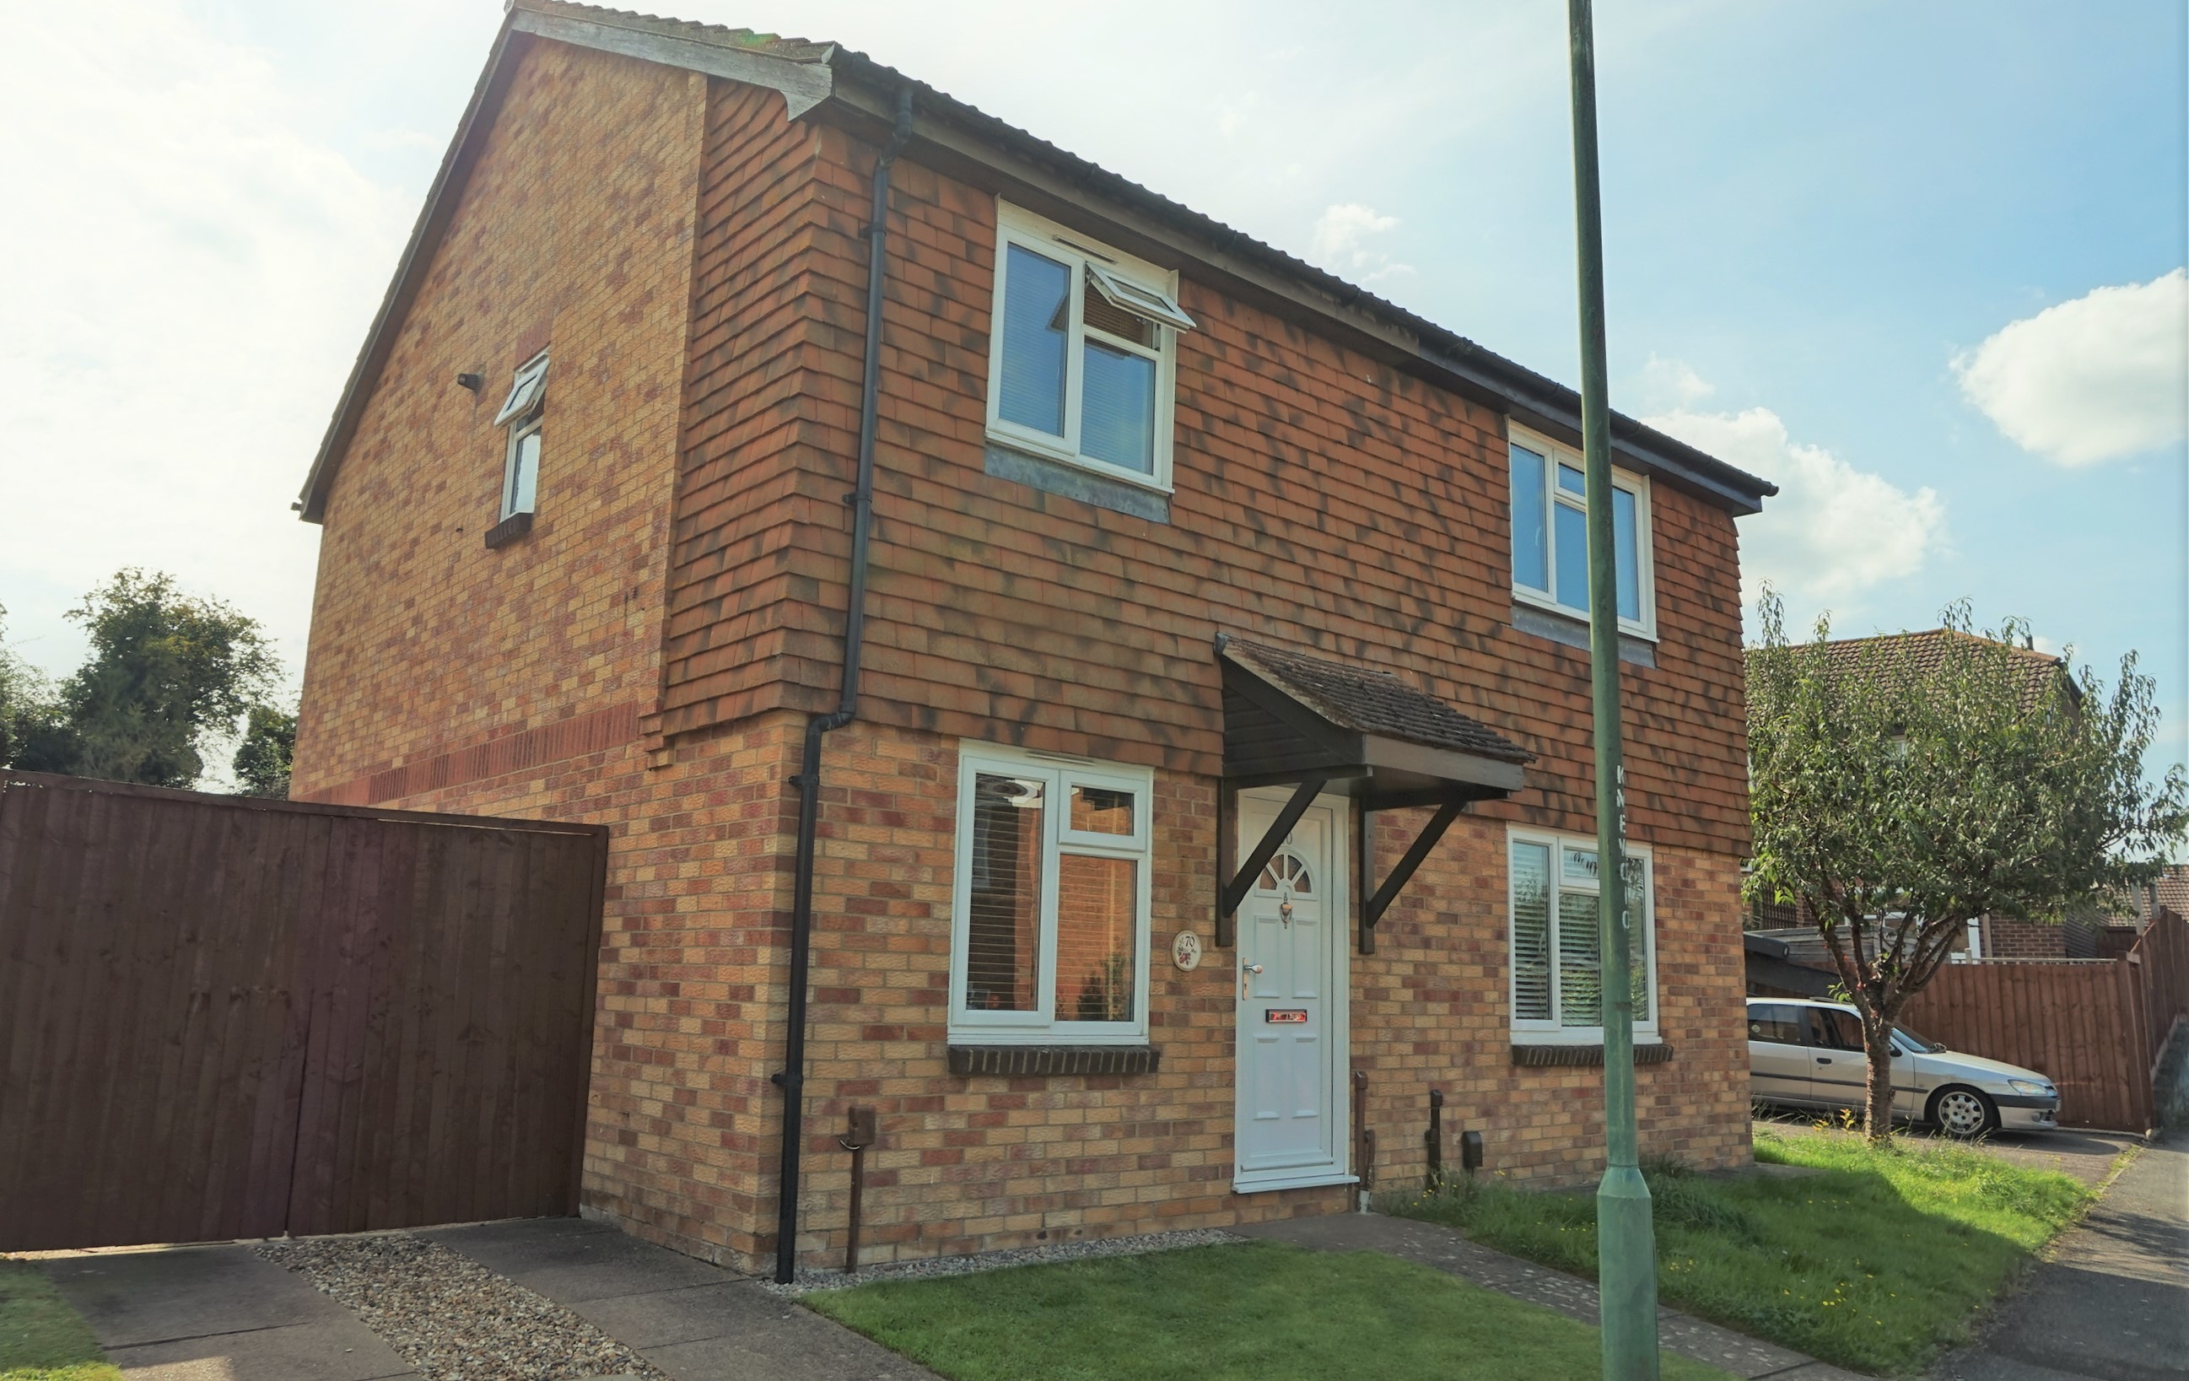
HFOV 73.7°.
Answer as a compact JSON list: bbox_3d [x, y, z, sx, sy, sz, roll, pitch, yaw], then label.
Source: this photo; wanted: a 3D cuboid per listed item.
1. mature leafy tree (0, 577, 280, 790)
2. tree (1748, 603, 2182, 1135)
[{"bbox_3d":[-16.568,1.636,25.456,4.400,7.614,4.400,8,-12,-32],"label":"mature leafy tree"},{"bbox_3d":[7.473,1.531,12.694,3.600,4.749,3.500,-3,-12,27],"label":"tree"}]

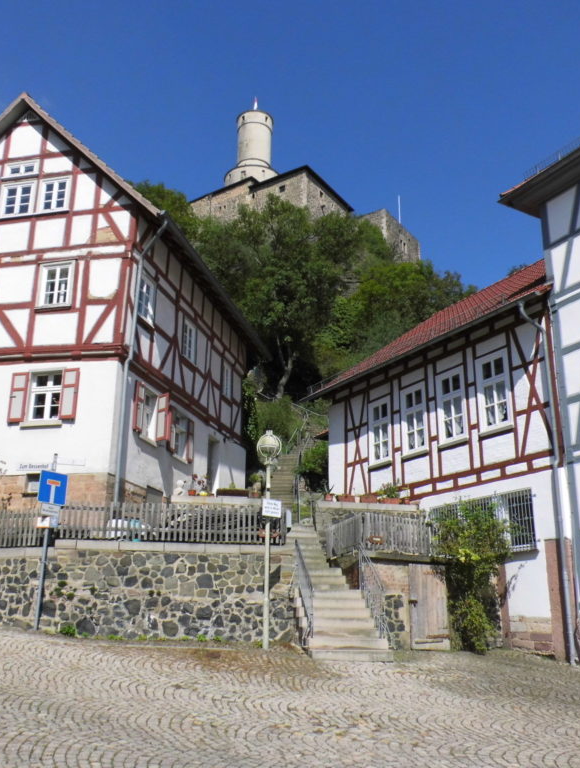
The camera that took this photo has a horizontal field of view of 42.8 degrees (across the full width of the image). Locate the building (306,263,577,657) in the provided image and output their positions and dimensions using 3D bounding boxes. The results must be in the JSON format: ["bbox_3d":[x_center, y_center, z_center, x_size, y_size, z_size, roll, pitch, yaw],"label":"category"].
[{"bbox_3d":[6.049,1.593,19.122,7.500,10.050,9.593,9,-19,-26],"label":"building"}]

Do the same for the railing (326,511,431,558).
[{"bbox_3d":[2.021,3.721,17.689,1.723,0.836,3.052,5,-18,-13],"label":"railing"}]

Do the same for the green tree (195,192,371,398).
[{"bbox_3d":[-0.392,-4.750,39.167,8.837,11.273,8.500,1,-17,0],"label":"green tree"}]

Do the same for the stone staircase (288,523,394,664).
[{"bbox_3d":[0.592,4.137,15.526,1.400,2.880,5.200,4,-18,-10],"label":"stone staircase"}]

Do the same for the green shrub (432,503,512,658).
[{"bbox_3d":[3.681,3.878,14.937,0.950,2.922,1.300,9,-19,-26],"label":"green shrub"}]

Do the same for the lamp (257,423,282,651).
[{"bbox_3d":[-0.382,2.779,13.585,0.430,3.972,0.430,1,-17,0],"label":"lamp"}]

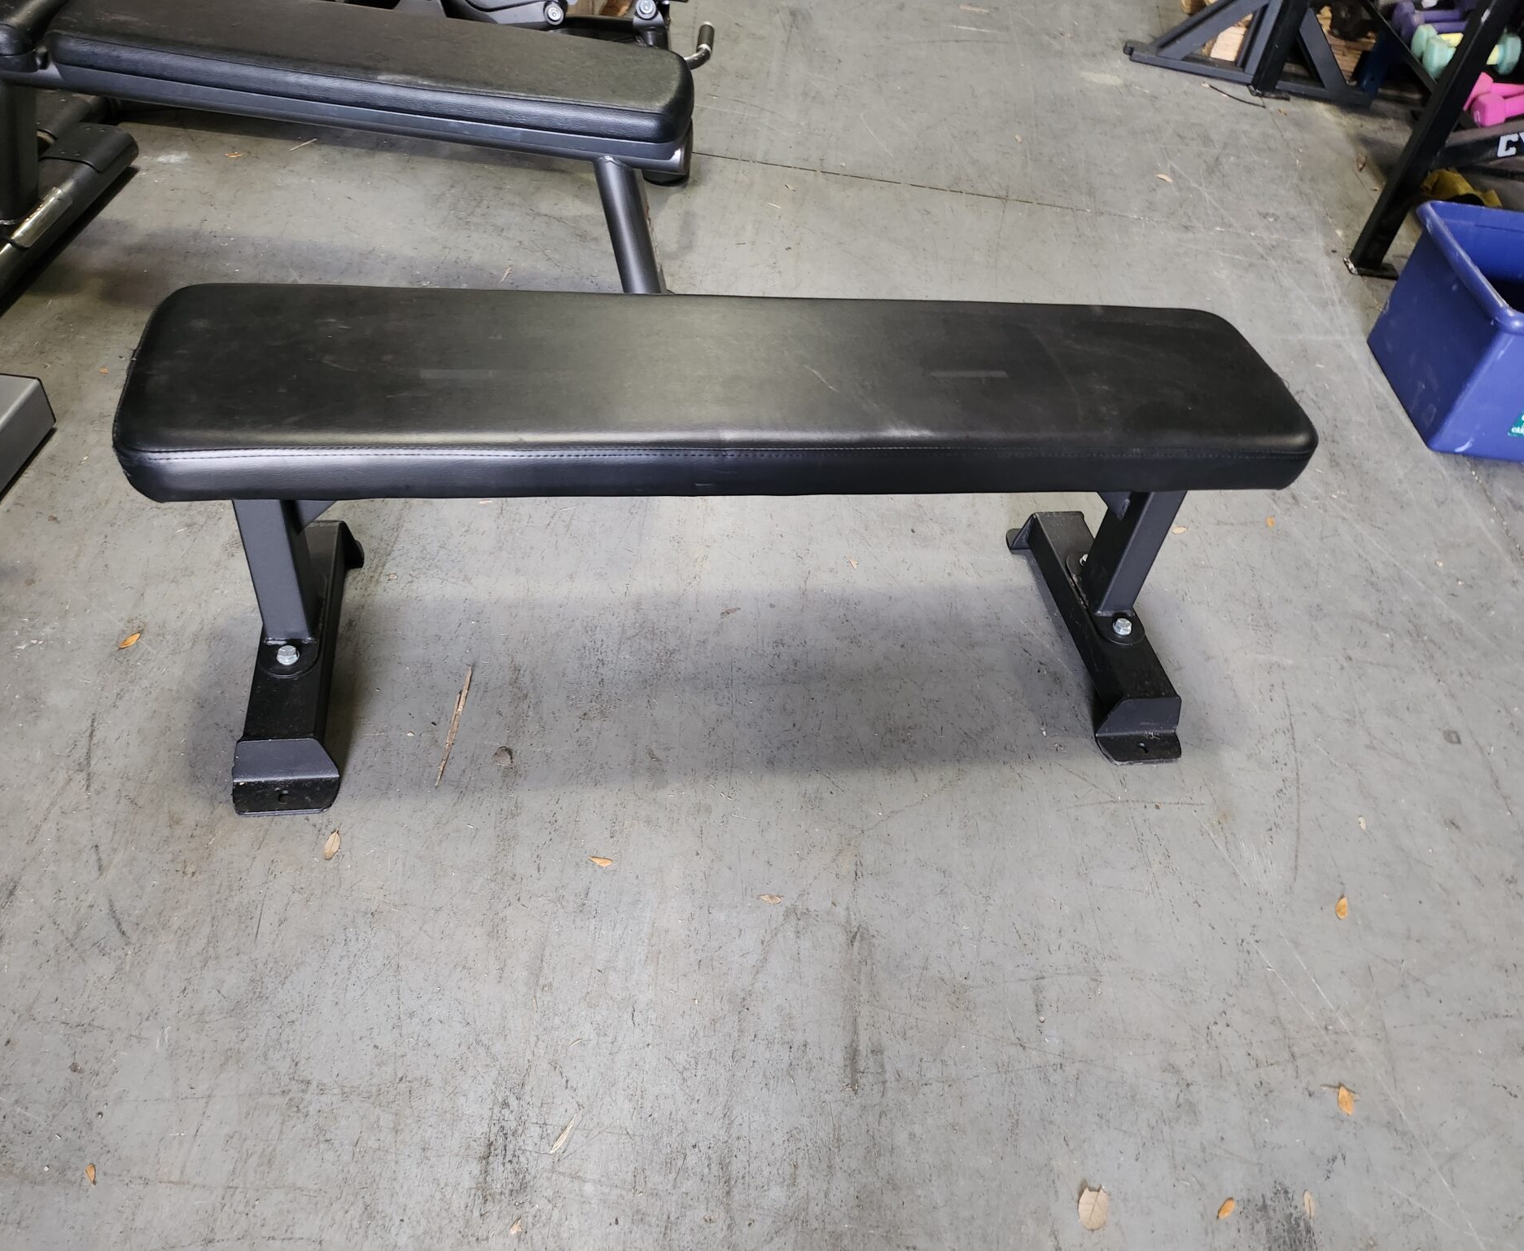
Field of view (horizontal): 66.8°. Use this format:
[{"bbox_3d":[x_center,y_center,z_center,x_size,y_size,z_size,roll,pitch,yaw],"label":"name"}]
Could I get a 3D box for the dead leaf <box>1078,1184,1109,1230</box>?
[{"bbox_3d":[0.310,0.544,1.081,0.028,0.010,0.041,18,45,9],"label":"dead leaf"}]

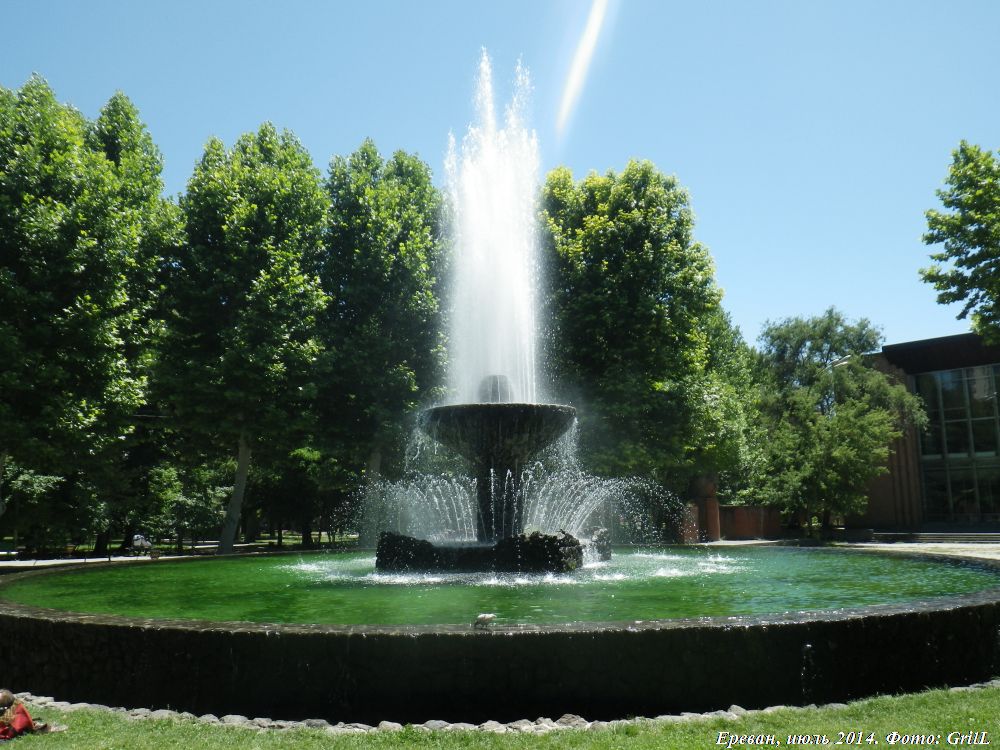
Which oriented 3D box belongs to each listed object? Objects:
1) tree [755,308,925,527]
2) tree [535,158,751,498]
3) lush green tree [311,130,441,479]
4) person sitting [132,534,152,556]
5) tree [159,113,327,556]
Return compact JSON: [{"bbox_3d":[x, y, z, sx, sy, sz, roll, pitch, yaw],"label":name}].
[{"bbox_3d":[17.522,2.673,42.660,9.000,12.100,8.500,-1,-10,0],"label":"tree"},{"bbox_3d":[7.572,-1.567,45.751,10.300,21.790,10.000,-1,-10,0],"label":"tree"},{"bbox_3d":[-6.465,-2.054,44.003,7.400,22.570,7.400,-1,-10,0],"label":"lush green tree"},{"bbox_3d":[-16.565,7.854,37.474,0.650,1.150,0.750,5,-11,-30],"label":"person sitting"},{"bbox_3d":[-12.685,-2.178,41.025,8.200,22.000,8.200,-1,-10,0],"label":"tree"}]

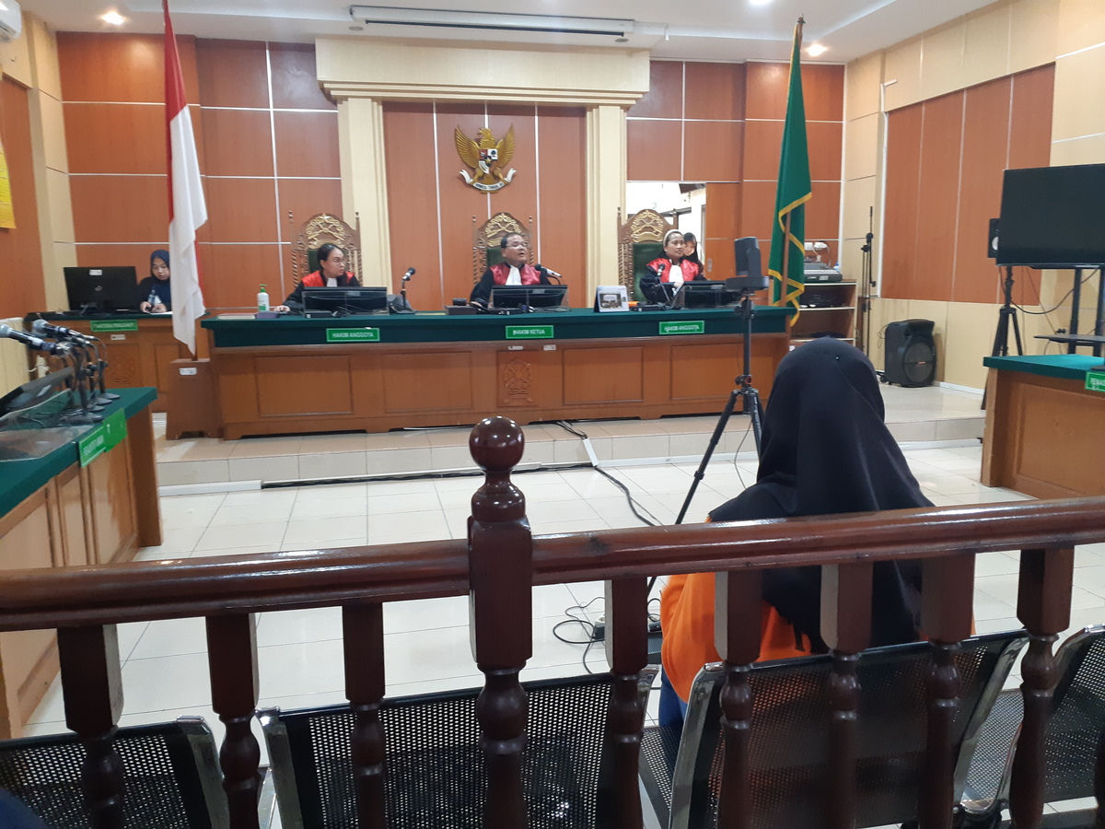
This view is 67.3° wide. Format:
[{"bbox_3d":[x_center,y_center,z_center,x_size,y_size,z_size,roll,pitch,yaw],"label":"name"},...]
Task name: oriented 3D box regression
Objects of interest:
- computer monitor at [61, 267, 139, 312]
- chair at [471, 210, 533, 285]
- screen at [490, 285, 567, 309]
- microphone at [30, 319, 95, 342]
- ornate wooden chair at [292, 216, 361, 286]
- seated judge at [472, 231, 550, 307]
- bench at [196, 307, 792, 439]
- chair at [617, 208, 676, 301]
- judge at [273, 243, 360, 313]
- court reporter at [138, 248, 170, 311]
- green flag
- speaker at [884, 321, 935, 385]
[{"bbox_3d":[-3.475,-0.956,6.432,0.550,0.370,0.120,-1,15,2],"label":"computer monitor"},{"bbox_3d":[-0.367,-0.889,6.907,0.600,1.567,0.640,-3,10,-12],"label":"chair"},{"bbox_3d":[-0.186,-0.891,6.322,0.560,0.290,0.070,-3,50,-12],"label":"screen"},{"bbox_3d":[-2.037,-0.349,3.460,0.232,0.055,0.055,-4,11,-19],"label":"microphone"},{"bbox_3d":[-1.780,-0.817,6.598,0.610,1.567,0.640,-3,10,-12],"label":"ornate wooden chair"},{"bbox_3d":[-0.331,-0.765,6.718,0.620,1.385,0.720,-2,10,-7],"label":"seated judge"},{"bbox_3d":[-0.293,-0.369,6.211,4.155,0.776,0.860,-3,10,-12],"label":"bench"},{"bbox_3d":[0.894,-0.974,7.179,0.610,1.609,0.640,-3,10,-12],"label":"chair"},{"bbox_3d":[-1.782,-0.652,6.407,0.640,1.307,0.720,-6,11,-26],"label":"judge"},{"bbox_3d":[-3.180,-0.698,6.809,0.520,1.296,0.650,-4,10,-17],"label":"court reporter"},{"bbox_3d":[1.843,-1.877,6.432,0.300,2.260,0.250,-3,10,-12],"label":"green flag"},{"bbox_3d":[3.211,-0.552,7.469,0.360,0.600,0.340,-2,10,-9],"label":"speaker"}]

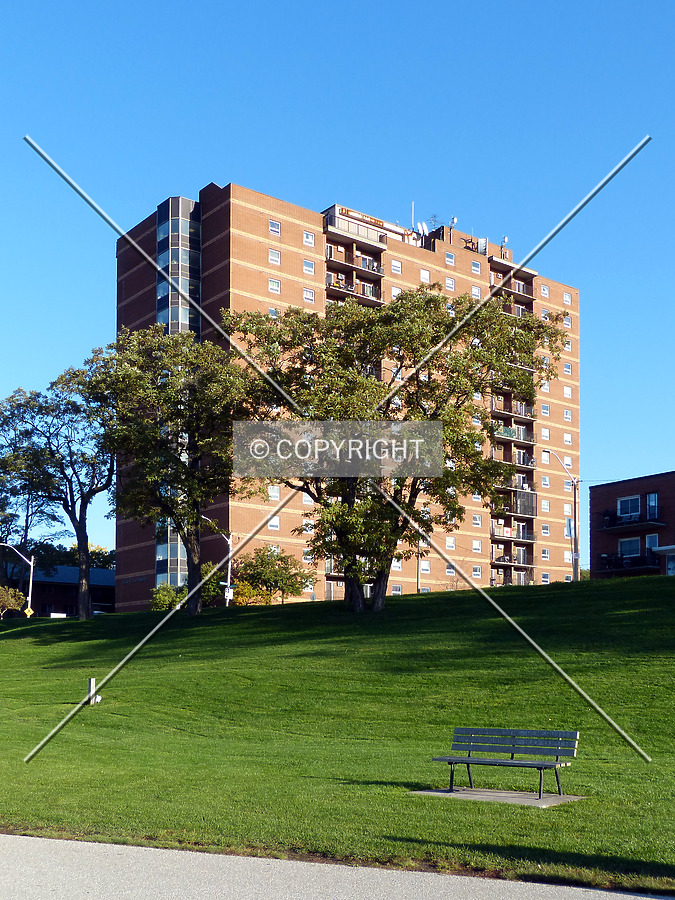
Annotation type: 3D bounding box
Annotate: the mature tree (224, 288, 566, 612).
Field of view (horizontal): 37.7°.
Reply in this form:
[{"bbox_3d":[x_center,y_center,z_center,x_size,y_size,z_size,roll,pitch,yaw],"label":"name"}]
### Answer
[{"bbox_3d":[2.935,0.025,50.000,16.500,15.800,14.500,0,-10,0],"label":"mature tree"}]

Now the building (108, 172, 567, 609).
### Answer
[{"bbox_3d":[3.725,-1.123,110.390,52.820,40.310,19.180,9,-14,-42],"label":"building"}]

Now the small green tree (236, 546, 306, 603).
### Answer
[{"bbox_3d":[-5.357,10.075,79.000,5.600,4.800,5.200,0,-10,0],"label":"small green tree"}]

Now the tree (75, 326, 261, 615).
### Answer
[{"bbox_3d":[-8.603,1.037,50.000,9.200,14.000,8.800,0,-10,0],"label":"tree"}]

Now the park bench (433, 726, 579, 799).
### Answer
[{"bbox_3d":[2.194,4.106,13.005,1.830,0.803,0.655,-10,-15,38],"label":"park bench"}]

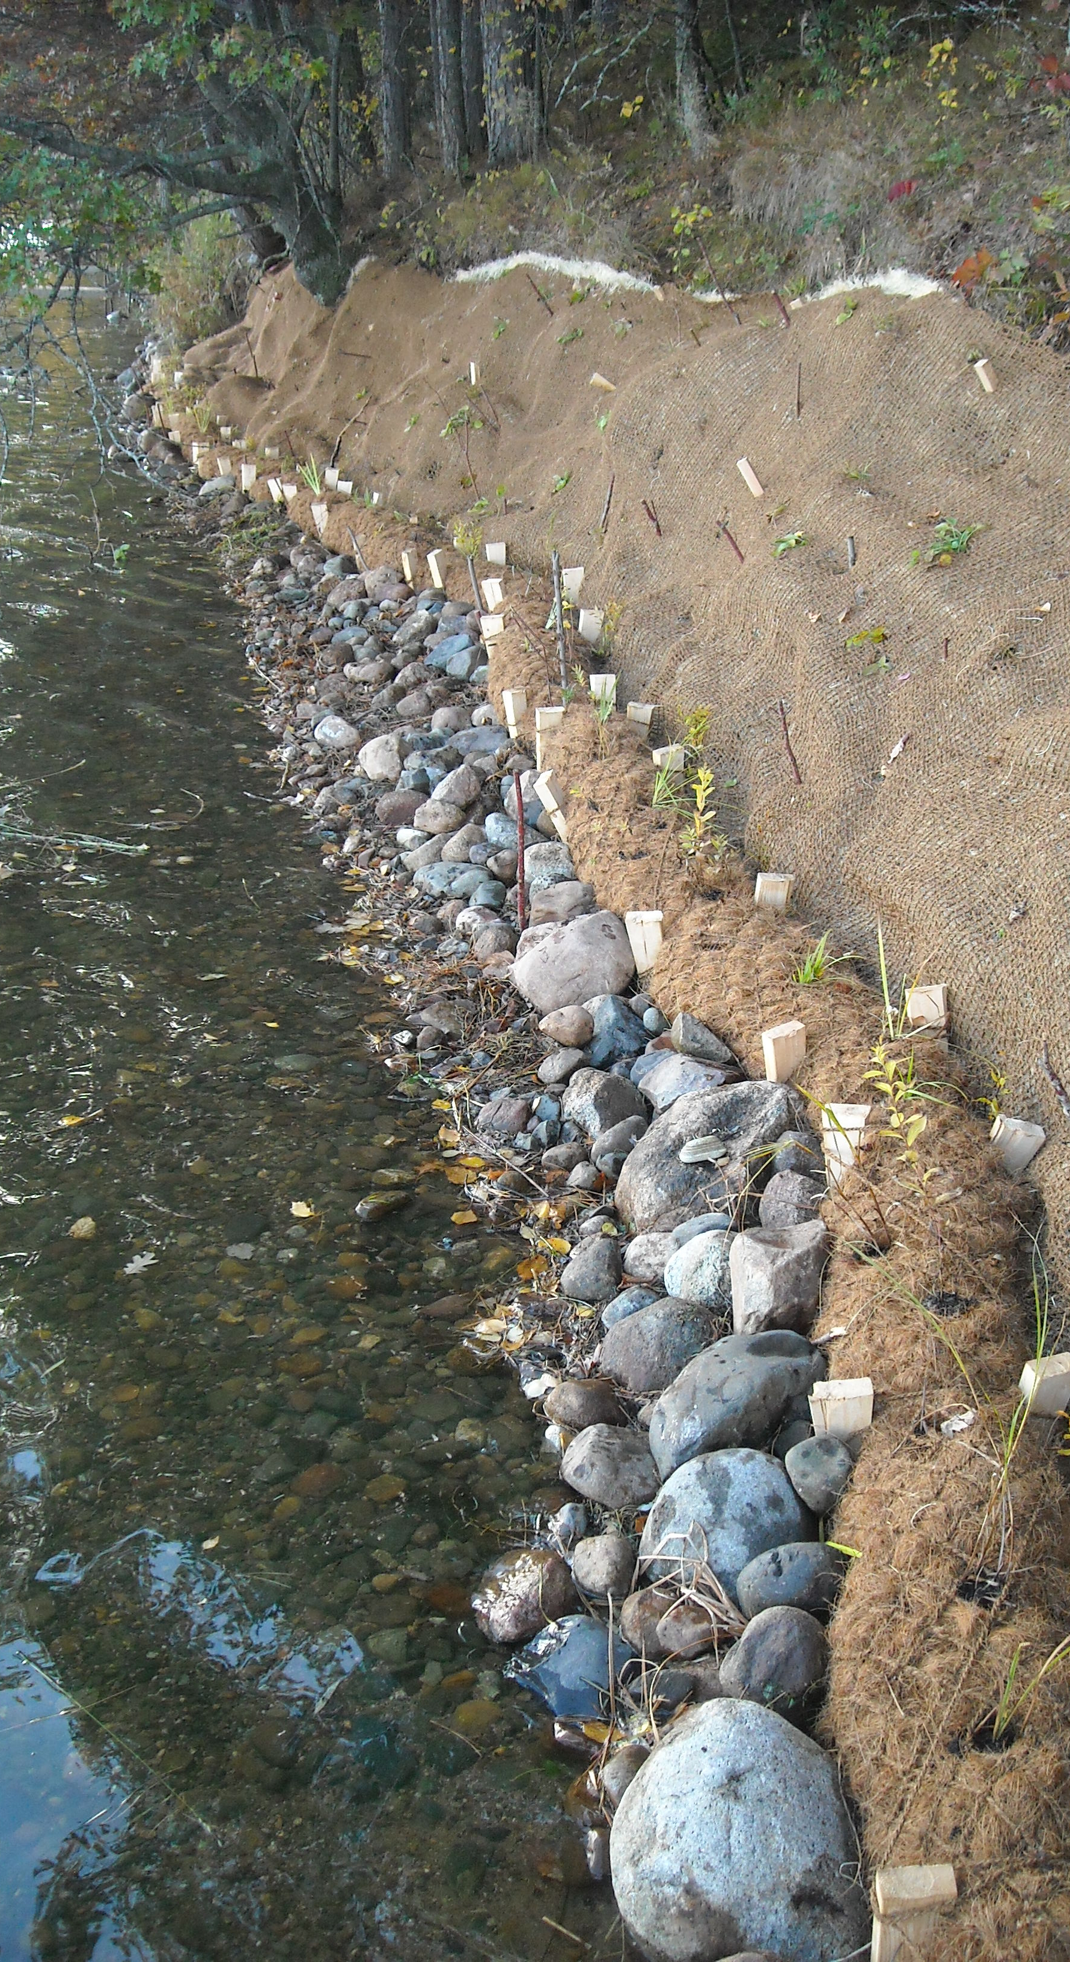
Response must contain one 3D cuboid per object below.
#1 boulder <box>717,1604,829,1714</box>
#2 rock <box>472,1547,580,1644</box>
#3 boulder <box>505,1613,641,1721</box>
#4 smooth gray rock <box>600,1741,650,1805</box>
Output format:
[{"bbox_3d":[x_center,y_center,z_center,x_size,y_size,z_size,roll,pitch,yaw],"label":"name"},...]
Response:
[{"bbox_3d":[0.329,0.931,2.719,0.160,0.140,0.152,-7,22,-19],"label":"boulder"},{"bbox_3d":[-0.014,0.882,2.844,0.155,0.125,0.150,0,21,0],"label":"rock"},{"bbox_3d":[0.056,0.947,2.738,0.170,0.115,0.150,-8,22,-21],"label":"boulder"},{"bbox_3d":[0.119,0.993,2.474,0.075,0.070,0.095,0,21,0],"label":"smooth gray rock"}]

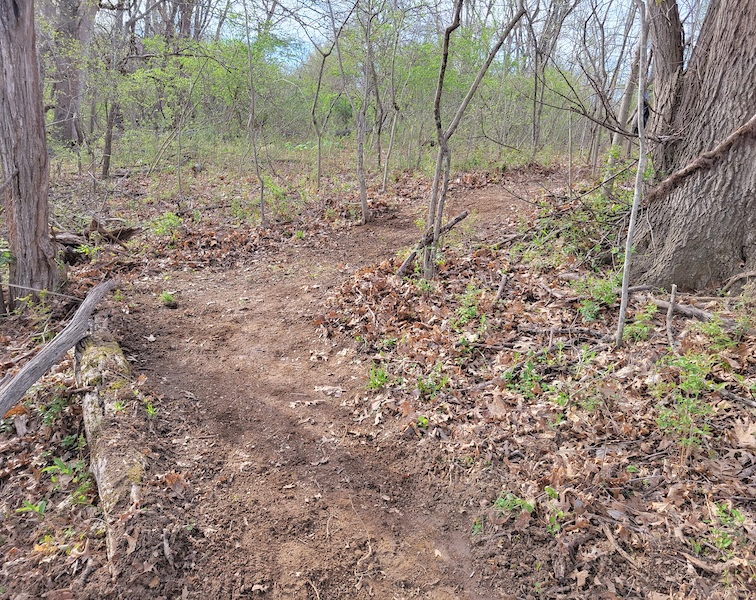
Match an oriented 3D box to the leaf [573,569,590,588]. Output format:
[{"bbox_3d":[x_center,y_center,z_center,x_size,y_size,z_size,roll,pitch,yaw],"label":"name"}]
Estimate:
[{"bbox_3d":[0.728,0.997,2.150,0.065,0.025,0.080,0,10,0],"label":"leaf"}]

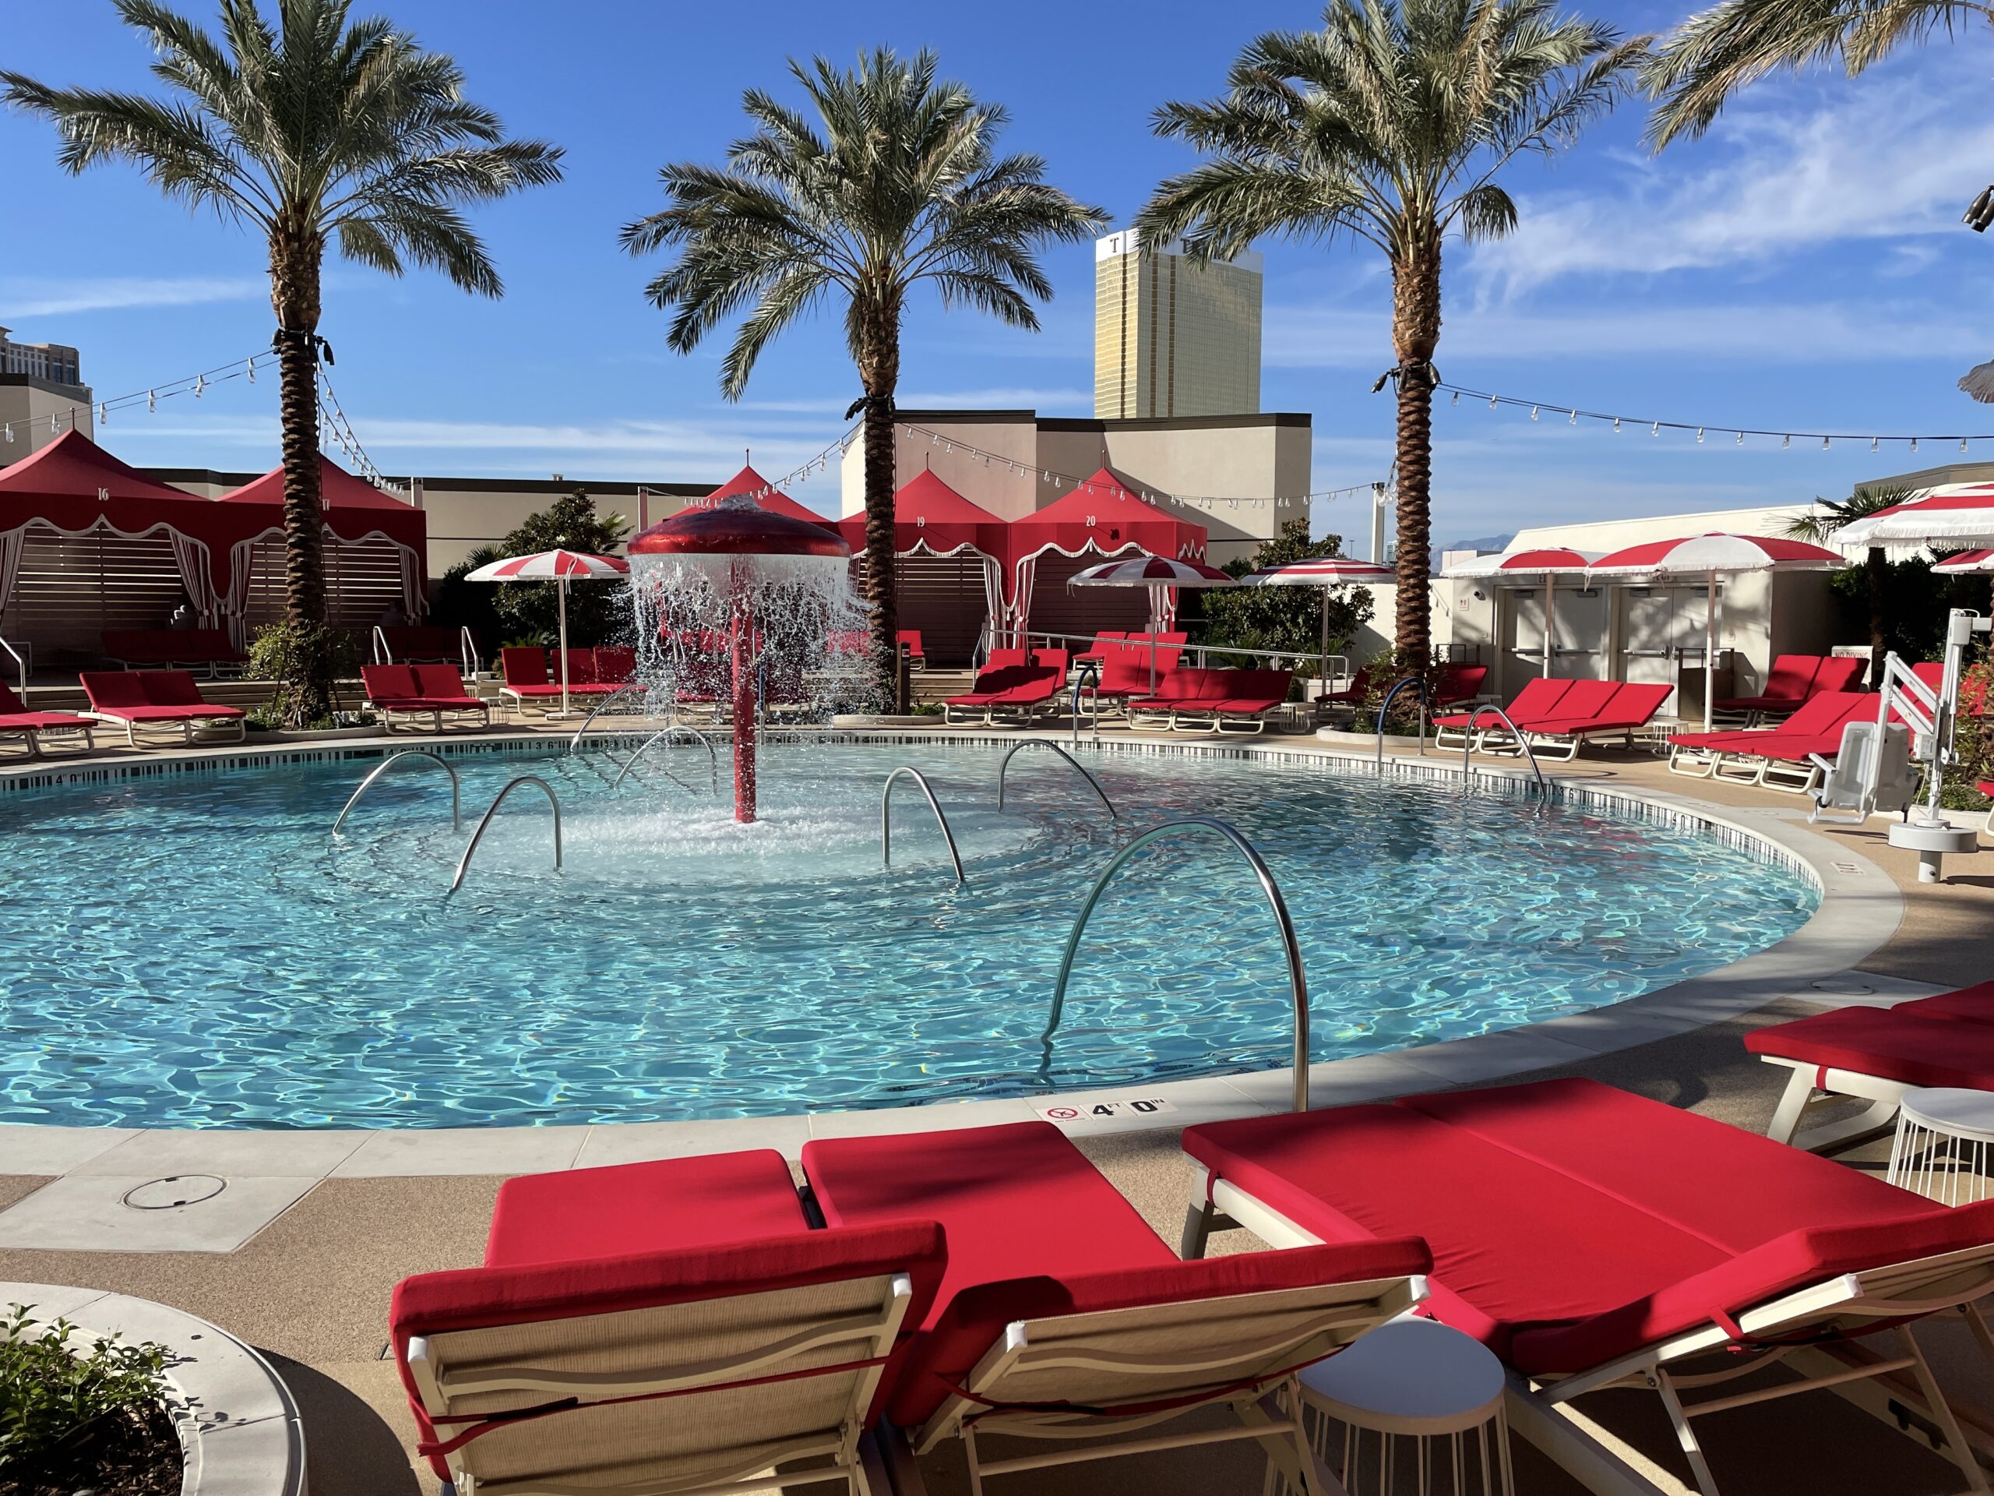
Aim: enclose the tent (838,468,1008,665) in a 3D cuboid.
[{"bbox_3d":[-1.439,-3.837,32.118,3.474,4.250,3.100,0,5,1],"label":"tent"}]

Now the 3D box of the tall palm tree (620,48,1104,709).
[{"bbox_3d":[-1.904,-5.391,21.925,7.000,9.700,7.000,0,5,0],"label":"tall palm tree"}]

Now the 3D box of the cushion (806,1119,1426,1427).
[{"bbox_3d":[0.061,0.831,2.783,0.630,0.500,1.800,-1,5,-14],"label":"cushion"}]

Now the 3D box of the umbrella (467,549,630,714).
[{"bbox_3d":[-6.548,-1.737,22.687,2.850,2.540,2.850,0,5,0],"label":"umbrella"}]

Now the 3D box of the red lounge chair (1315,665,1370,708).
[{"bbox_3d":[5.934,-0.878,24.532,0.660,0.800,1.850,4,6,37],"label":"red lounge chair"}]

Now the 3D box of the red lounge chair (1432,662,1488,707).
[{"bbox_3d":[6.951,-0.839,22.761,0.720,0.880,1.850,3,5,25],"label":"red lounge chair"}]

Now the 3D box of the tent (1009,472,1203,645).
[{"bbox_3d":[2.421,-3.958,32.980,3.700,4.300,3.200,1,5,14],"label":"tent"}]

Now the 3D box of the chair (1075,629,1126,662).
[{"bbox_3d":[2.109,-1.950,30.675,0.660,0.800,1.850,2,5,17],"label":"chair"}]

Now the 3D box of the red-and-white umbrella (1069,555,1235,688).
[{"bbox_3d":[2.442,-1.727,23.136,2.850,2.540,2.850,0,5,0],"label":"red-and-white umbrella"}]

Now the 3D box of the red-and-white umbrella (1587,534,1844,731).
[{"bbox_3d":[8.063,-1.173,16.908,2.850,2.540,2.850,0,5,0],"label":"red-and-white umbrella"}]

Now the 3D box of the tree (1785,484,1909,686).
[{"bbox_3d":[14.771,-2.524,25.075,2.700,3.850,2.700,3,6,30],"label":"tree"}]

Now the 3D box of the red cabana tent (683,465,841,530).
[{"bbox_3d":[-5.193,-3.770,31.296,3.700,4.300,3.600,0,5,-9],"label":"red cabana tent"}]

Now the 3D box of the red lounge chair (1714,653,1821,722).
[{"bbox_3d":[11.290,-0.836,21.940,1.800,0.970,0.651,-3,6,-27],"label":"red lounge chair"}]

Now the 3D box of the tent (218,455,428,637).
[{"bbox_3d":[-12.866,-3.506,27.791,3.438,4.250,3.100,-4,6,-39],"label":"tent"}]

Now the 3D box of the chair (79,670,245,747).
[{"bbox_3d":[-10.694,-0.536,19.183,1.880,0.870,1.302,4,7,41],"label":"chair"}]

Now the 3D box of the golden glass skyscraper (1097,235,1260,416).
[{"bbox_3d":[88.154,-143.472,720.067,79.000,190.000,27.000,-4,6,-35],"label":"golden glass skyscraper"}]

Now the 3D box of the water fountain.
[{"bbox_3d":[-2.159,-0.737,12.604,1.950,2.760,1.950,0,5,0],"label":"water fountain"}]

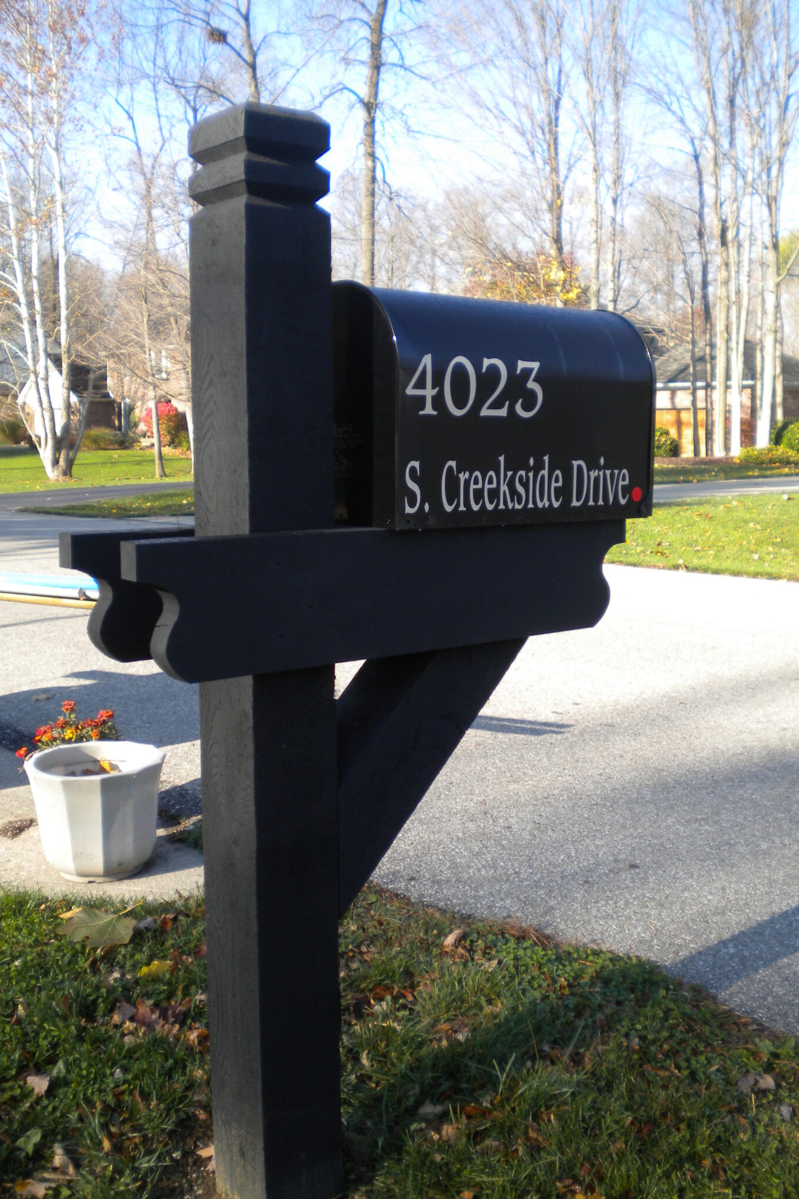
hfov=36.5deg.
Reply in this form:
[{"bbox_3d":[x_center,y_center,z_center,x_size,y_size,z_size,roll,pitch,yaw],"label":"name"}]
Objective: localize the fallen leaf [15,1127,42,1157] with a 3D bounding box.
[{"bbox_3d":[-0.583,0.854,1.909,0.041,0.025,0.058,-3,8,-17],"label":"fallen leaf"}]

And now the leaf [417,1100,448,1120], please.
[{"bbox_3d":[0.054,0.838,1.989,0.051,0.020,0.050,0,7,2],"label":"leaf"}]

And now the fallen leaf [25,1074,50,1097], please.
[{"bbox_3d":[-0.620,0.833,2.076,0.042,0.020,0.058,-3,8,-17],"label":"fallen leaf"}]

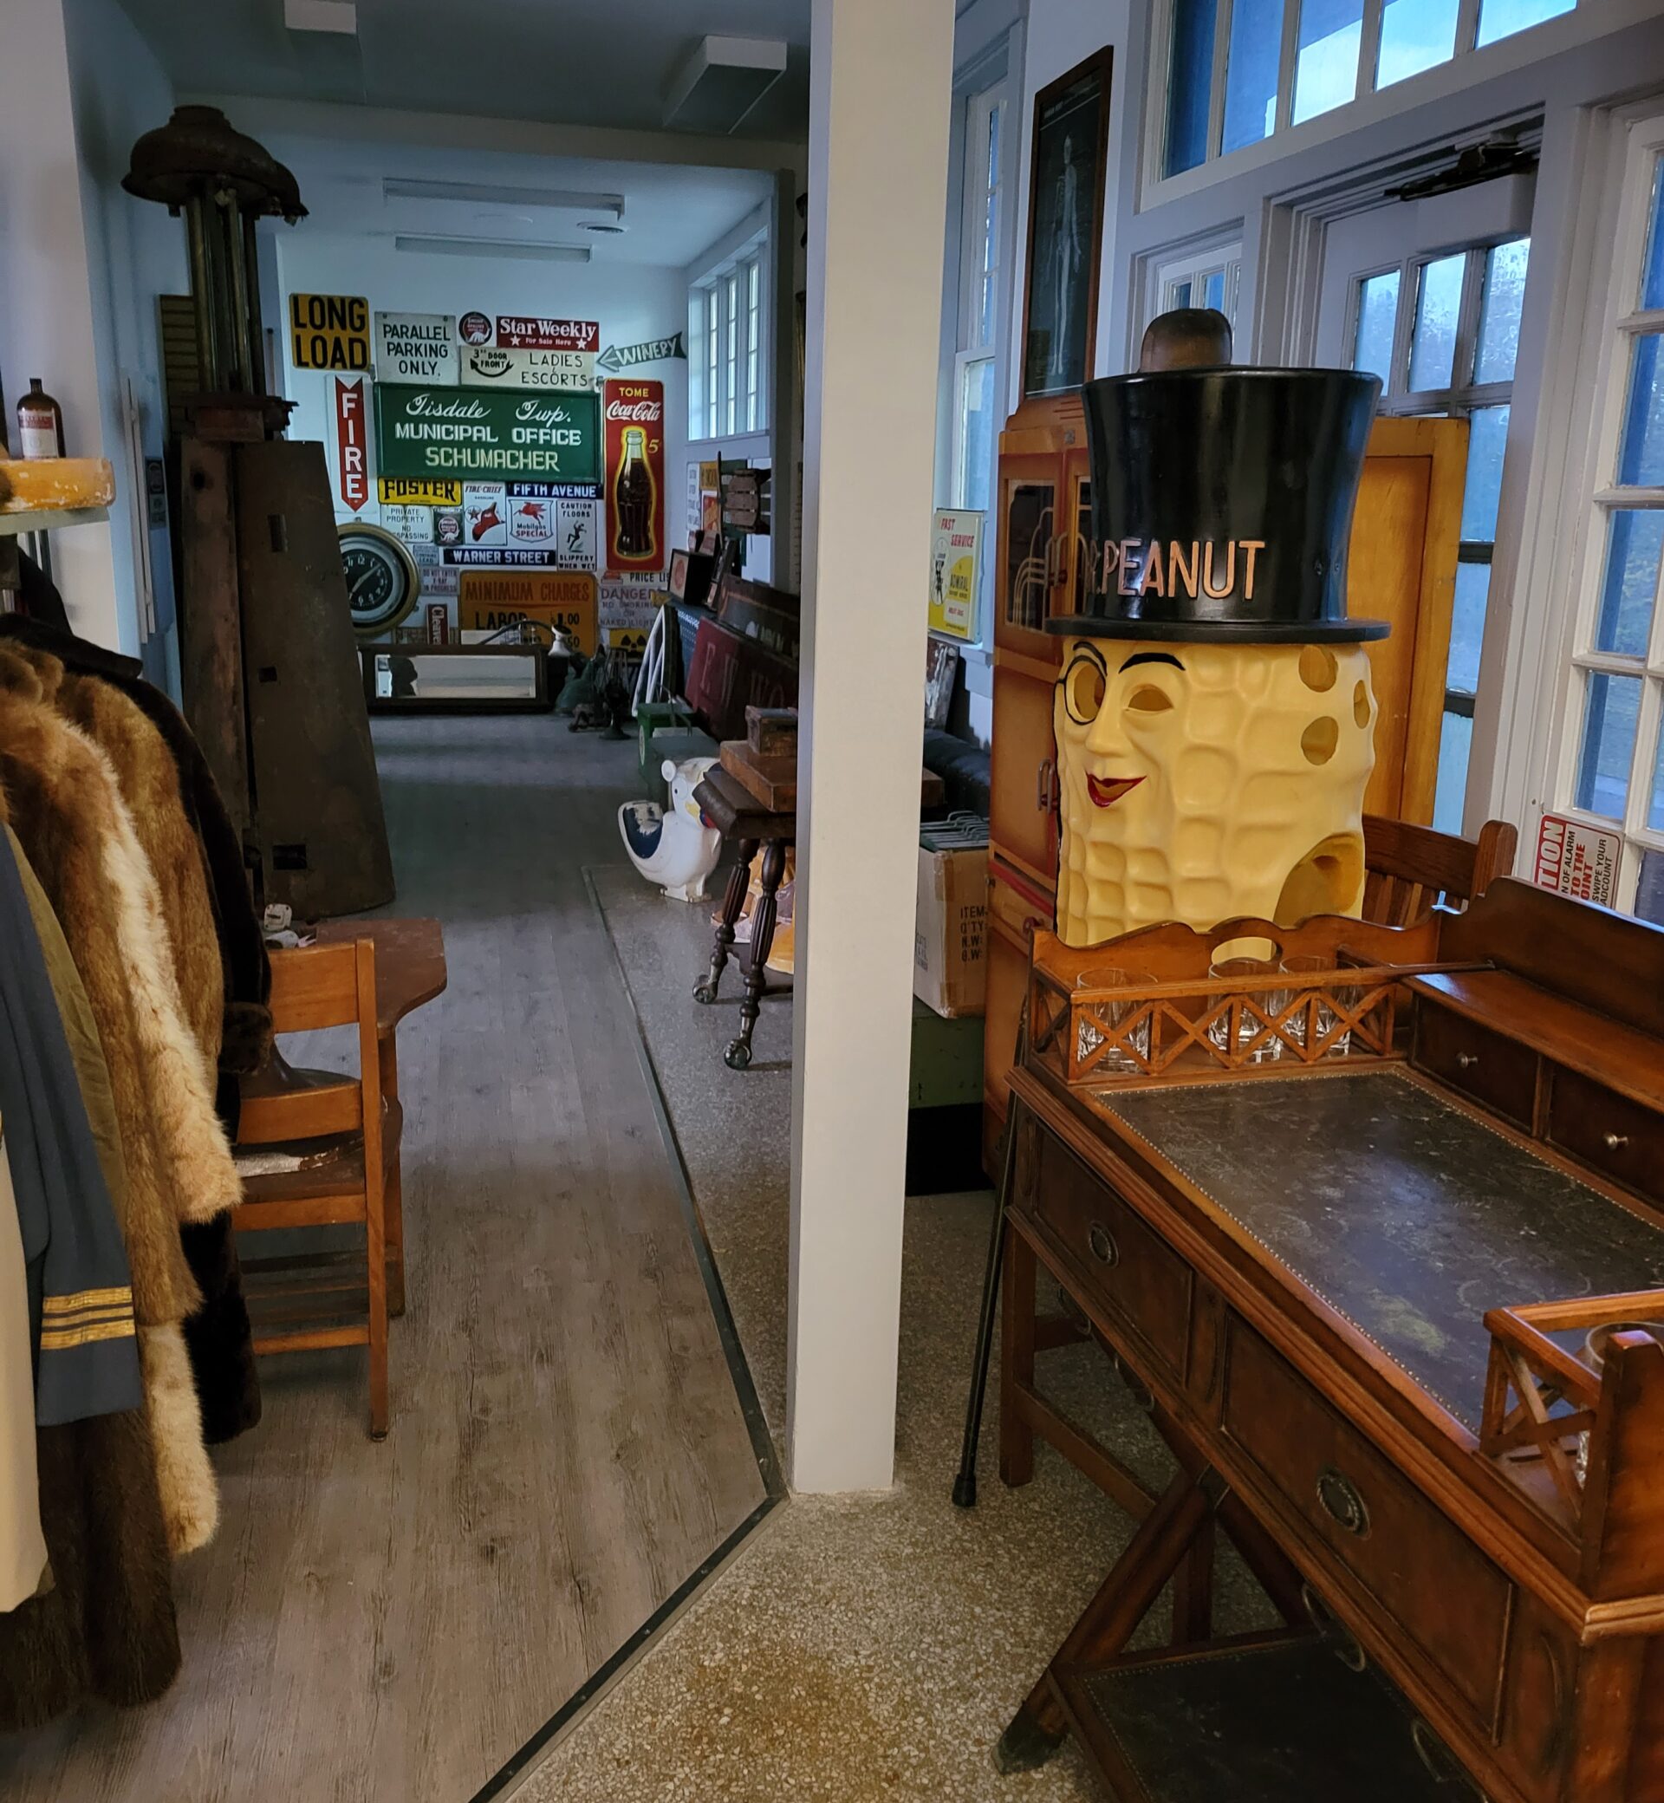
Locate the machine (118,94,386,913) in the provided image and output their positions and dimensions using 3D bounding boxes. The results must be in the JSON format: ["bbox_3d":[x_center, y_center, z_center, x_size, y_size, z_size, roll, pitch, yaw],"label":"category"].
[{"bbox_3d":[-2.099,-1.382,6.139,0.620,2.820,0.620,14,18,41],"label":"machine"}]

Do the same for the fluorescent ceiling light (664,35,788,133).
[{"bbox_3d":[-0.450,-3.277,6.729,0.280,0.090,1.200,-2,14,-13],"label":"fluorescent ceiling light"}]

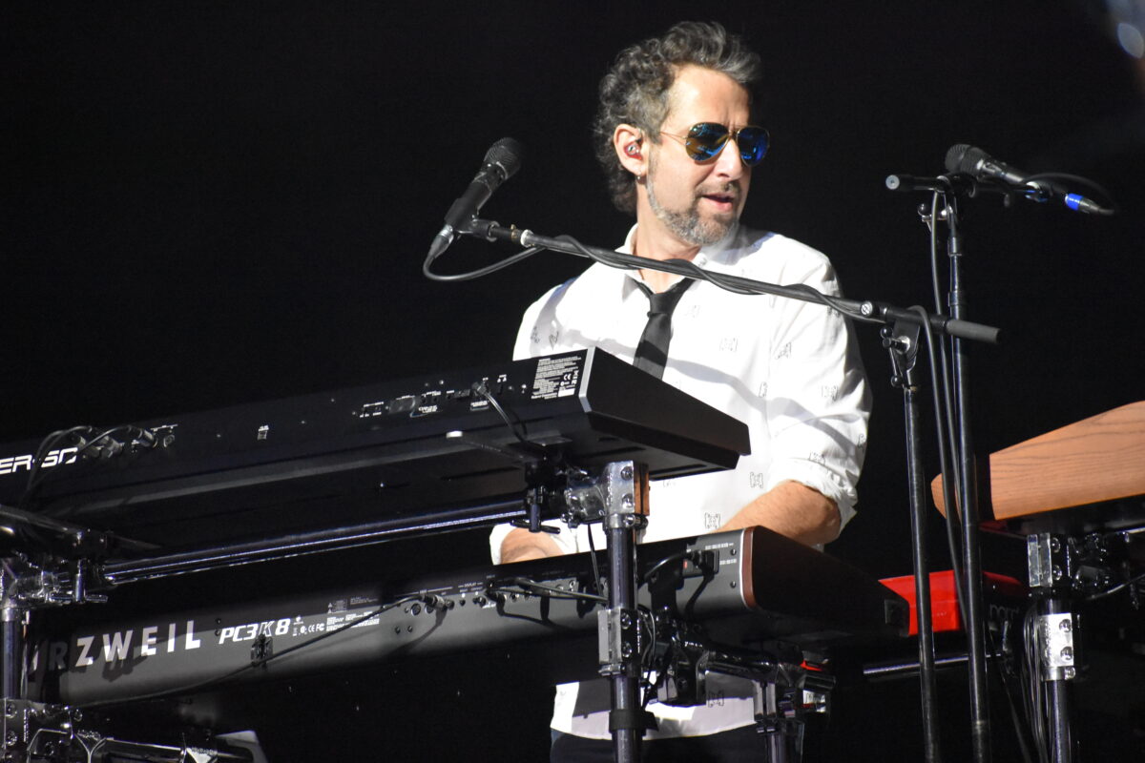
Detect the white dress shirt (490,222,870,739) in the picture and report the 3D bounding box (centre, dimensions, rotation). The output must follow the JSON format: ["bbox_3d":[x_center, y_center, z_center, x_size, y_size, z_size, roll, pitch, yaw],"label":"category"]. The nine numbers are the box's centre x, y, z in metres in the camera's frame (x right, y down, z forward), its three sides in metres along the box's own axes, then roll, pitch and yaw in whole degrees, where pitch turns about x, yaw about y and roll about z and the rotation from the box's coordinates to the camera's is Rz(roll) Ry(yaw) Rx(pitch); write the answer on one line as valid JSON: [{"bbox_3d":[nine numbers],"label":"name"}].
[{"bbox_3d":[0.146,0.133,12.200,0.500,0.670,0.340,-4,-8,17],"label":"white dress shirt"}]

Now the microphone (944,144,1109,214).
[{"bbox_3d":[0.652,-0.283,13.000,0.250,0.055,0.050,18,-3,14],"label":"microphone"}]

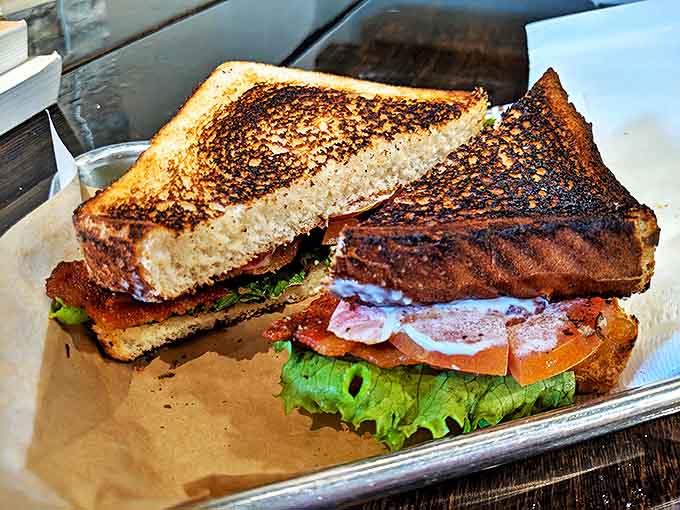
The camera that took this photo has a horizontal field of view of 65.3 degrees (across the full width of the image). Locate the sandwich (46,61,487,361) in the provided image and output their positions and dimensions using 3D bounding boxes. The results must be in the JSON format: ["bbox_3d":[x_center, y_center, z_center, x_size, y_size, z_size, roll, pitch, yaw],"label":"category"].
[{"bbox_3d":[-0.036,-0.030,0.227,0.158,0.070,0.098,-29,48,-31],"label":"sandwich"}]

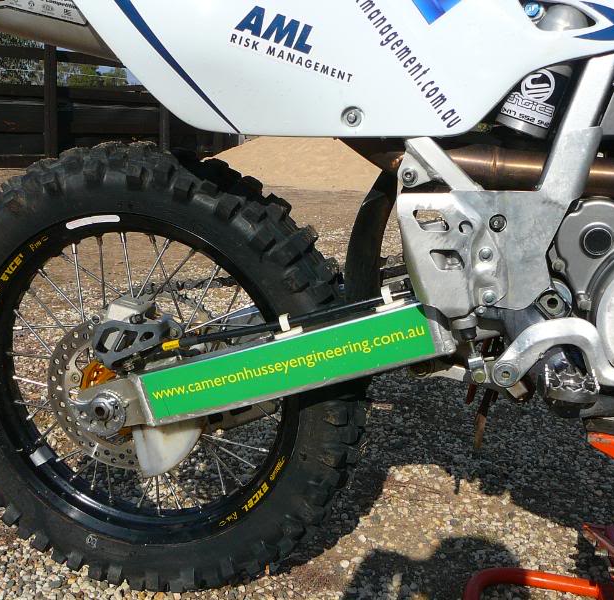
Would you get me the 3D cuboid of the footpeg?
[{"bbox_3d":[0.272,0.095,0.842,0.051,0.036,0.080,6,16,12],"label":"footpeg"}]

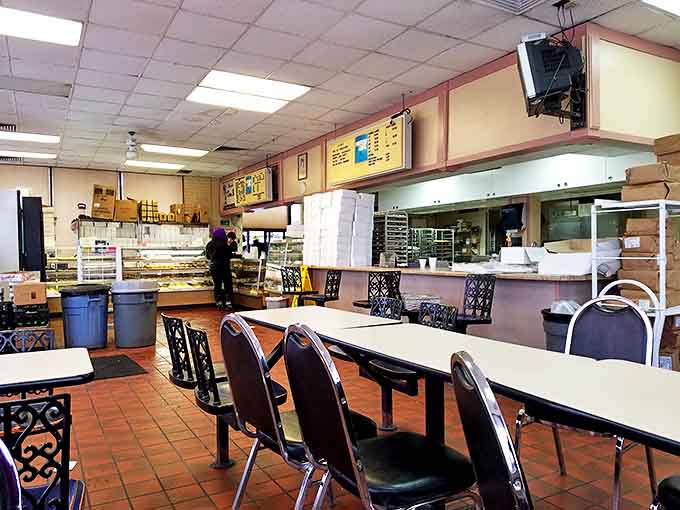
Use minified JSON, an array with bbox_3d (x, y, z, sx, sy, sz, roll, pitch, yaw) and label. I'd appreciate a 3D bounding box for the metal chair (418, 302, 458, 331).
[{"bbox_3d":[0.428,0.709,3.055,0.430,0.790,0.410,-1,1,-30],"label":"metal chair"}]

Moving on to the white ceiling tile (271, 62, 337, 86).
[{"bbox_3d":[-0.409,-1.979,5.594,0.605,0.020,0.605,-1,0,-30],"label":"white ceiling tile"}]

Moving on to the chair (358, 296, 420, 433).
[{"bbox_3d":[0.253,0.708,3.335,0.440,0.790,0.420,-1,1,-30],"label":"chair"}]

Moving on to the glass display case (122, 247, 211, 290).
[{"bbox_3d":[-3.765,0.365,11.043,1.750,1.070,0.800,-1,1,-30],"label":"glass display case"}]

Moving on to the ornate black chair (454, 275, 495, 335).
[{"bbox_3d":[1.210,0.640,5.040,0.500,0.870,0.420,-1,0,-26],"label":"ornate black chair"}]

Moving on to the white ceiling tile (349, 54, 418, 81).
[{"bbox_3d":[0.429,-1.981,5.358,0.605,0.020,0.605,-1,1,-30],"label":"white ceiling tile"}]

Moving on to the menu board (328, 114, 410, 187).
[{"bbox_3d":[0.346,-1.389,7.087,0.120,0.670,1.950,-1,0,-31],"label":"menu board"}]

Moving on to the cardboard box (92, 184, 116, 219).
[{"bbox_3d":[-5.226,-1.163,11.309,0.450,0.730,0.380,-1,0,-30],"label":"cardboard box"}]

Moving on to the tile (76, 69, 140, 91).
[{"bbox_3d":[-2.599,-1.953,5.708,0.605,0.020,0.605,-1,1,-30],"label":"tile"}]

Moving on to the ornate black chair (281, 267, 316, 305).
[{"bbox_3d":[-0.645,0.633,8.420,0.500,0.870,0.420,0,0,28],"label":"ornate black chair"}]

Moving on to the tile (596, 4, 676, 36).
[{"bbox_3d":[2.490,-1.994,4.308,0.610,0.022,0.384,-1,1,-30],"label":"tile"}]

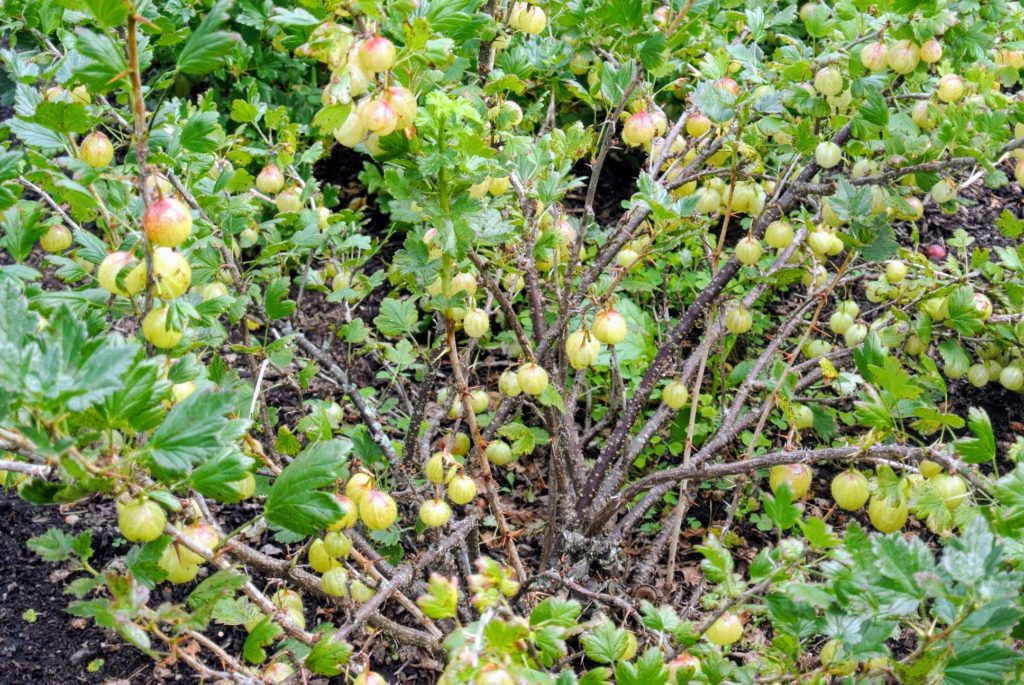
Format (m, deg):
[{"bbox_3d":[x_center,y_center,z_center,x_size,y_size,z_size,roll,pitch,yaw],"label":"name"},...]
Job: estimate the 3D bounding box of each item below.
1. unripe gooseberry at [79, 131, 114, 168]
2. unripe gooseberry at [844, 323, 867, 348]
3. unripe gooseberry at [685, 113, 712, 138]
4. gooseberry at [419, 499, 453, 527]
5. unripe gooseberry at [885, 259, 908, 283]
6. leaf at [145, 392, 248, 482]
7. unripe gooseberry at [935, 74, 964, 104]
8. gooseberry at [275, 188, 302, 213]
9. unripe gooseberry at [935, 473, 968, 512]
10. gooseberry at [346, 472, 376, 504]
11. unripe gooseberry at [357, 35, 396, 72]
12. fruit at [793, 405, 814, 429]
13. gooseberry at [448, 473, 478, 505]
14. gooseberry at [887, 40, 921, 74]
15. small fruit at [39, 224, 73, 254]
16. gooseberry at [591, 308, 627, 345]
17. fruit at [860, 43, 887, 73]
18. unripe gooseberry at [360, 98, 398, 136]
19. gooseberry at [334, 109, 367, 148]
[{"bbox_3d":[-0.225,-0.104,1.250,0.018,0.020,0.018,0,24,0],"label":"unripe gooseberry"},{"bbox_3d":[0.253,-0.006,1.700,0.016,0.018,0.016,0,25,0],"label":"unripe gooseberry"},{"bbox_3d":[0.137,-0.158,1.680,0.019,0.019,0.019,0,28,0],"label":"unripe gooseberry"},{"bbox_3d":[-0.050,0.111,1.500,0.020,0.018,0.020,0,28,0],"label":"gooseberry"},{"bbox_3d":[0.290,-0.054,1.740,0.016,0.017,0.016,0,25,0],"label":"unripe gooseberry"},{"bbox_3d":[-0.147,0.043,1.080,0.048,0.015,0.050,-2,46,-11],"label":"leaf"},{"bbox_3d":[0.310,-0.179,1.630,0.018,0.020,0.018,0,25,0],"label":"unripe gooseberry"},{"bbox_3d":[-0.157,-0.100,1.620,0.020,0.019,0.020,0,28,0],"label":"gooseberry"},{"bbox_3d":[0.232,0.079,1.220,0.018,0.020,0.018,0,24,0],"label":"unripe gooseberry"},{"bbox_3d":[-0.094,0.089,1.420,0.019,0.020,0.019,0,25,0],"label":"gooseberry"},{"bbox_3d":[-0.078,-0.166,1.330,0.021,0.021,0.021,0,25,0],"label":"unripe gooseberry"},{"bbox_3d":[0.204,0.053,1.620,0.017,0.018,0.017,0,25,0],"label":"fruit"},{"bbox_3d":[-0.030,0.089,1.400,0.017,0.018,0.017,0,24,0],"label":"gooseberry"},{"bbox_3d":[0.248,-0.180,1.460,0.021,0.022,0.021,0,25,0],"label":"gooseberry"},{"bbox_3d":[-0.292,-0.067,1.480,0.021,0.018,0.021,0,25,0],"label":"small fruit"},{"bbox_3d":[0.061,-0.010,1.440,0.021,0.022,0.021,0,28,0],"label":"gooseberry"},{"bbox_3d":[0.254,-0.200,1.620,0.020,0.021,0.020,0,28,0],"label":"fruit"},{"bbox_3d":[-0.080,-0.140,1.420,0.020,0.022,0.020,0,28,0],"label":"unripe gooseberry"},{"bbox_3d":[-0.087,-0.115,1.240,0.018,0.021,0.018,0,24,0],"label":"gooseberry"}]

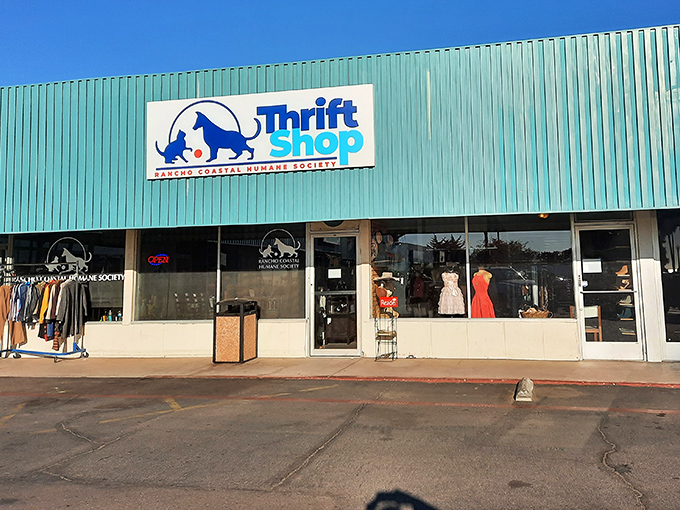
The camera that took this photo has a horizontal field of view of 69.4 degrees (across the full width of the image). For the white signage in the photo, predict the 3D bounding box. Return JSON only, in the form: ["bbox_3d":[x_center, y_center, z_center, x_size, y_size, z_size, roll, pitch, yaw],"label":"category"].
[{"bbox_3d":[-1.363,-1.996,8.056,3.863,1.347,0.100,-2,-6,9],"label":"white signage"}]

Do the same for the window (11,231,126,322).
[{"bbox_3d":[-5.326,0.386,9.560,2.463,1.842,0.080,-2,-6,9],"label":"window"}]

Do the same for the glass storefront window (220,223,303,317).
[{"bbox_3d":[-1.418,0.266,8.948,1.598,1.803,0.080,-2,-6,9],"label":"glass storefront window"}]

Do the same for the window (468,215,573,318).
[{"bbox_3d":[3.030,0.148,8.251,1.684,1.817,0.080,-2,-6,9],"label":"window"}]

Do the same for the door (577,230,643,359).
[{"bbox_3d":[4.373,0.600,7.993,0.910,2.183,0.060,-2,-6,9],"label":"door"}]

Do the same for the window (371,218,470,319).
[{"bbox_3d":[1.347,0.191,8.515,1.625,1.807,0.080,-2,-6,9],"label":"window"}]

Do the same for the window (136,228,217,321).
[{"bbox_3d":[-3.087,0.317,9.209,1.644,1.826,0.080,-2,-6,9],"label":"window"}]

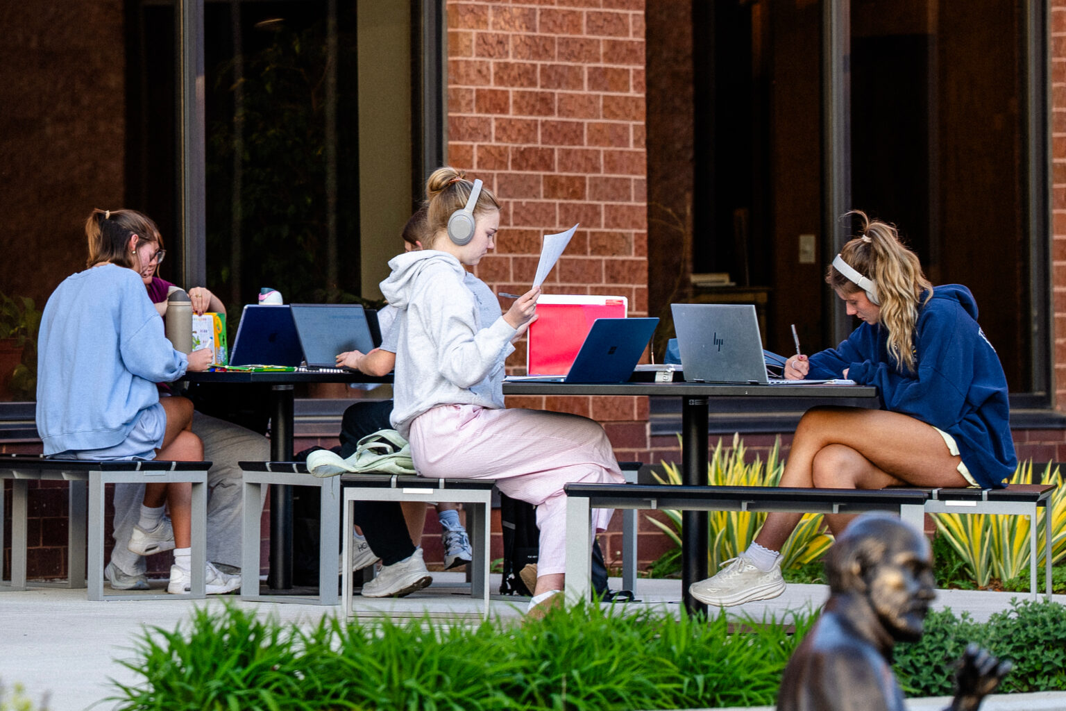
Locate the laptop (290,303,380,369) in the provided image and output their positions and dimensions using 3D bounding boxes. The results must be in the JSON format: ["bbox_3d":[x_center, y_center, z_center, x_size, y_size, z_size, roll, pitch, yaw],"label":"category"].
[{"bbox_3d":[-0.594,-0.062,15.080,0.324,0.215,0.310,-1,1,-43],"label":"laptop"}]

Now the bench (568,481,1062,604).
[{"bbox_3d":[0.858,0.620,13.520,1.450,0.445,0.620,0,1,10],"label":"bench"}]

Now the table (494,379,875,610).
[{"bbox_3d":[0.490,0.448,13.500,1.090,0.735,1.090,0,0,5],"label":"table"}]

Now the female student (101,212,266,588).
[{"bbox_3d":[-1.200,0.155,15.100,0.520,1.280,0.720,0,-1,-35],"label":"female student"}]

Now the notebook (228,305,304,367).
[{"bbox_3d":[-0.945,-0.066,15.220,0.304,0.210,0.305,-1,1,-38],"label":"notebook"}]

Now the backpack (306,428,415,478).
[{"bbox_3d":[-0.530,0.306,14.000,0.360,0.160,0.280,0,1,-18],"label":"backpack"}]

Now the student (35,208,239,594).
[{"bbox_3d":[-1.333,0.150,14.920,0.620,1.290,0.480,-1,1,-37],"label":"student"}]

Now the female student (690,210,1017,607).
[{"bbox_3d":[0.955,0.175,13.200,0.970,1.190,0.480,0,0,1],"label":"female student"}]

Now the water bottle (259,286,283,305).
[{"bbox_3d":[-0.913,-0.098,15.450,0.080,0.275,0.080,-1,1,-37],"label":"water bottle"}]

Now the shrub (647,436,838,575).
[{"bbox_3d":[0.720,0.520,15.400,0.650,0.490,0.600,0,0,0],"label":"shrub"}]

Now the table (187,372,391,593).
[{"bbox_3d":[-0.835,0.420,14.850,1.070,0.735,1.070,0,-1,-40],"label":"table"}]

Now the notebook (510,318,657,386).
[{"bbox_3d":[0.147,-0.015,13.250,0.335,0.200,0.310,-1,-1,38],"label":"notebook"}]

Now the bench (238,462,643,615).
[{"bbox_3d":[-0.288,0.587,14.120,1.240,0.455,0.820,0,1,6],"label":"bench"}]

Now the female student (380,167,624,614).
[{"bbox_3d":[-0.092,0.115,13.200,0.730,1.345,0.480,0,0,2],"label":"female student"}]

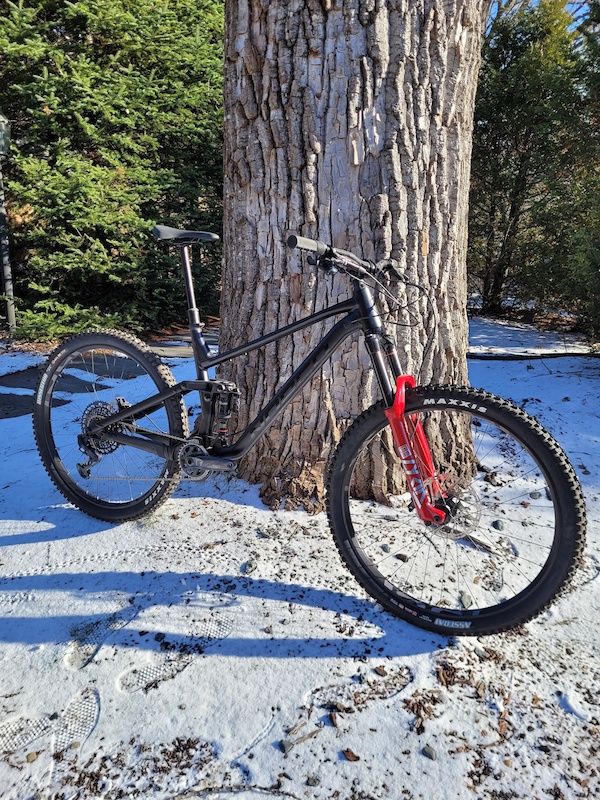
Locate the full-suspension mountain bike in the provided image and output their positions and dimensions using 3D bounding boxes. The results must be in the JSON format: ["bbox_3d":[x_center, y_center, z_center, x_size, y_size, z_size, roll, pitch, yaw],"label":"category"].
[{"bbox_3d":[-0.139,0.029,1.993,2.048,1.125,0.790,11,11,24],"label":"full-suspension mountain bike"}]

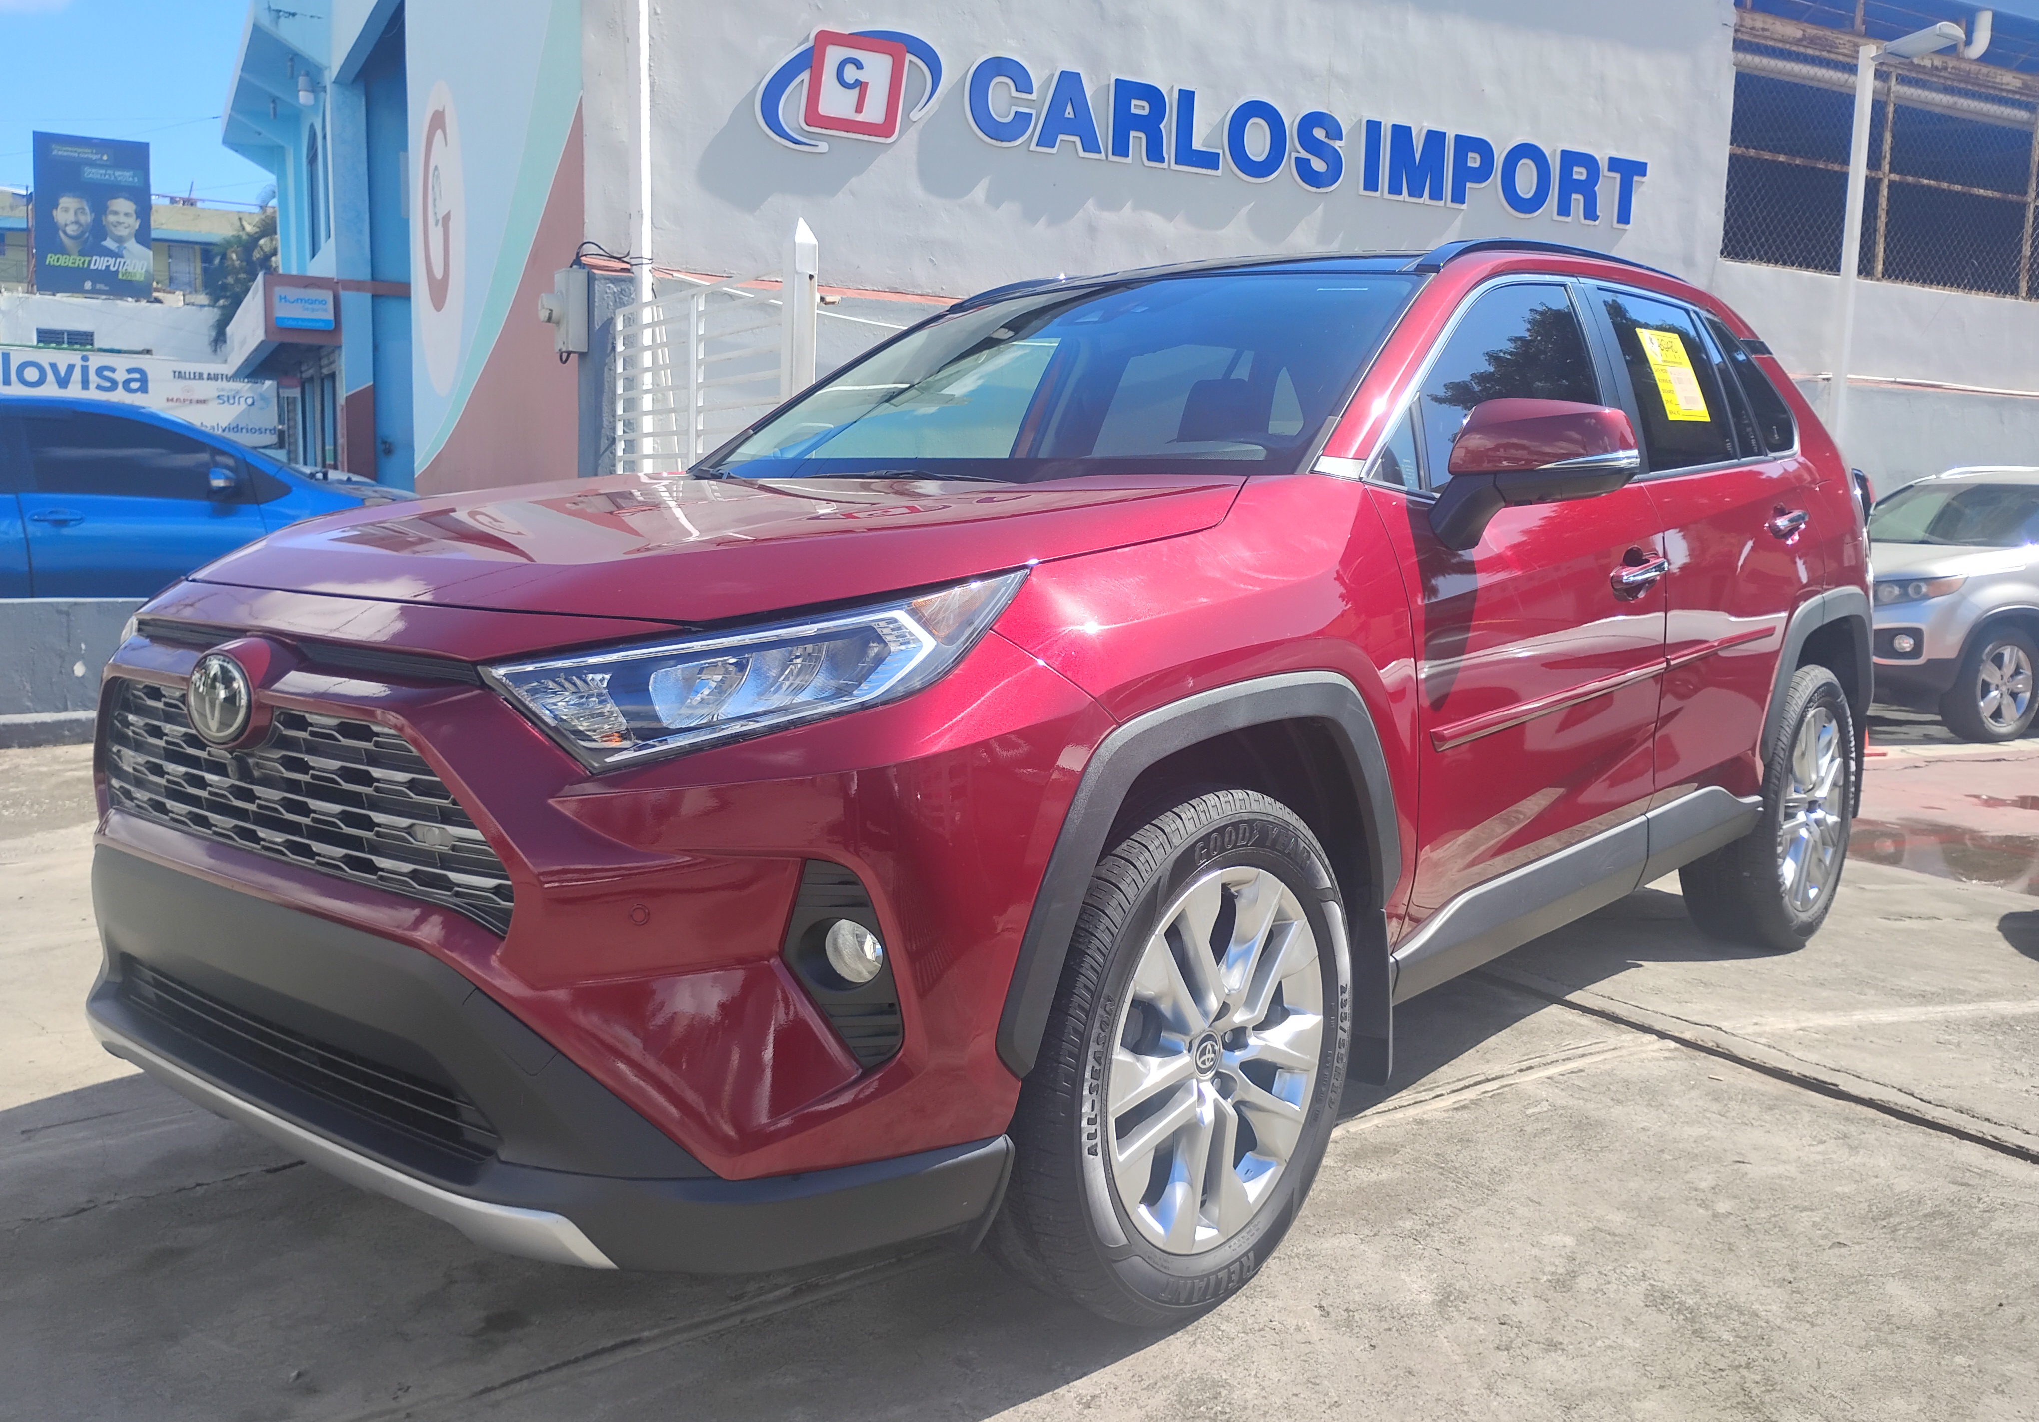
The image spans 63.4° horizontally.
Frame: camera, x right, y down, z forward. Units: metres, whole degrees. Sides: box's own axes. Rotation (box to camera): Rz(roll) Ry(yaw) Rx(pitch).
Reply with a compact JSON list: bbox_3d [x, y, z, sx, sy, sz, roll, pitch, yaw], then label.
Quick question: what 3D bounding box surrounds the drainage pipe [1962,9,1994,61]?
[{"bbox_3d":[6.845,-4.831,11.800,0.130,0.340,0.240,-2,7,-26],"label":"drainage pipe"}]

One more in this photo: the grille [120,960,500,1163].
[{"bbox_3d":[-0.962,0.433,2.171,1.010,0.100,0.110,7,9,40],"label":"grille"}]

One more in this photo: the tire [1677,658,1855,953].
[{"bbox_3d":[1.957,0.244,4.325,0.245,0.735,0.740,7,9,40],"label":"tire"}]

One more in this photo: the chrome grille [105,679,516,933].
[{"bbox_3d":[-0.976,0.084,2.107,1.130,0.260,0.120,7,9,40],"label":"chrome grille"}]

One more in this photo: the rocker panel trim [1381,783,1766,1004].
[{"bbox_3d":[1.142,0.325,3.287,0.120,0.230,1.800,7,9,40],"label":"rocker panel trim"}]

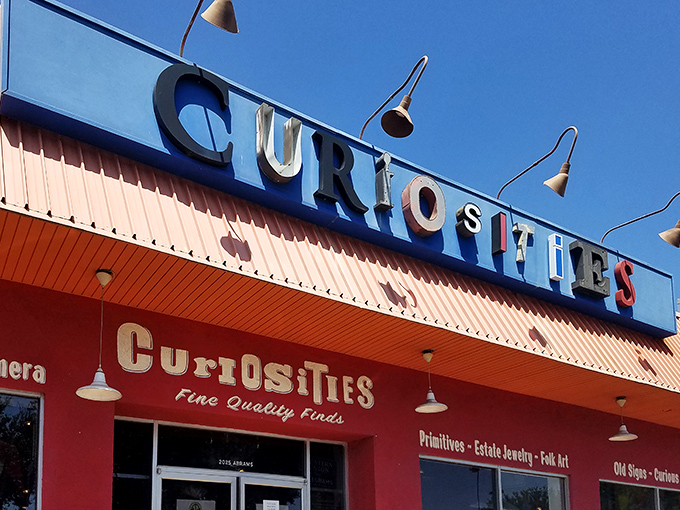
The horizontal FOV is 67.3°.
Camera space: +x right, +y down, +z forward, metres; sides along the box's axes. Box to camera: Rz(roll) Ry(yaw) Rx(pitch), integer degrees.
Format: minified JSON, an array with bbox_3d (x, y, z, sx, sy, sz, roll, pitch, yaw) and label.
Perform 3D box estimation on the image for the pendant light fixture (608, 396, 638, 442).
[{"bbox_3d":[4.199,2.419,7.584,0.383,0.624,0.383,23,-30,-25],"label":"pendant light fixture"}]

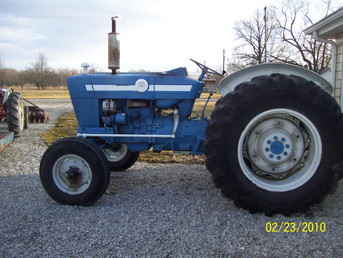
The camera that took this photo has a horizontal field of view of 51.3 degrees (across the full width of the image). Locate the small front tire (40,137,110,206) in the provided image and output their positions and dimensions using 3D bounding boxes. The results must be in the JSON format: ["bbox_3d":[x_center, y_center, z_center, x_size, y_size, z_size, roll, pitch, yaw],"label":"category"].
[{"bbox_3d":[-1.034,0.459,3.854,0.740,0.740,0.210,1,7,7],"label":"small front tire"}]

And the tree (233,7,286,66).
[{"bbox_3d":[10.156,-8.912,41.215,6.351,10.102,6.351,0,7,0],"label":"tree"}]

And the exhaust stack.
[{"bbox_3d":[-0.707,-1.031,4.426,0.150,0.704,0.150,1,7,7],"label":"exhaust stack"}]

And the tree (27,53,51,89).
[{"bbox_3d":[-30.171,-13.042,81.009,5.511,8.464,5.511,0,7,0],"label":"tree"}]

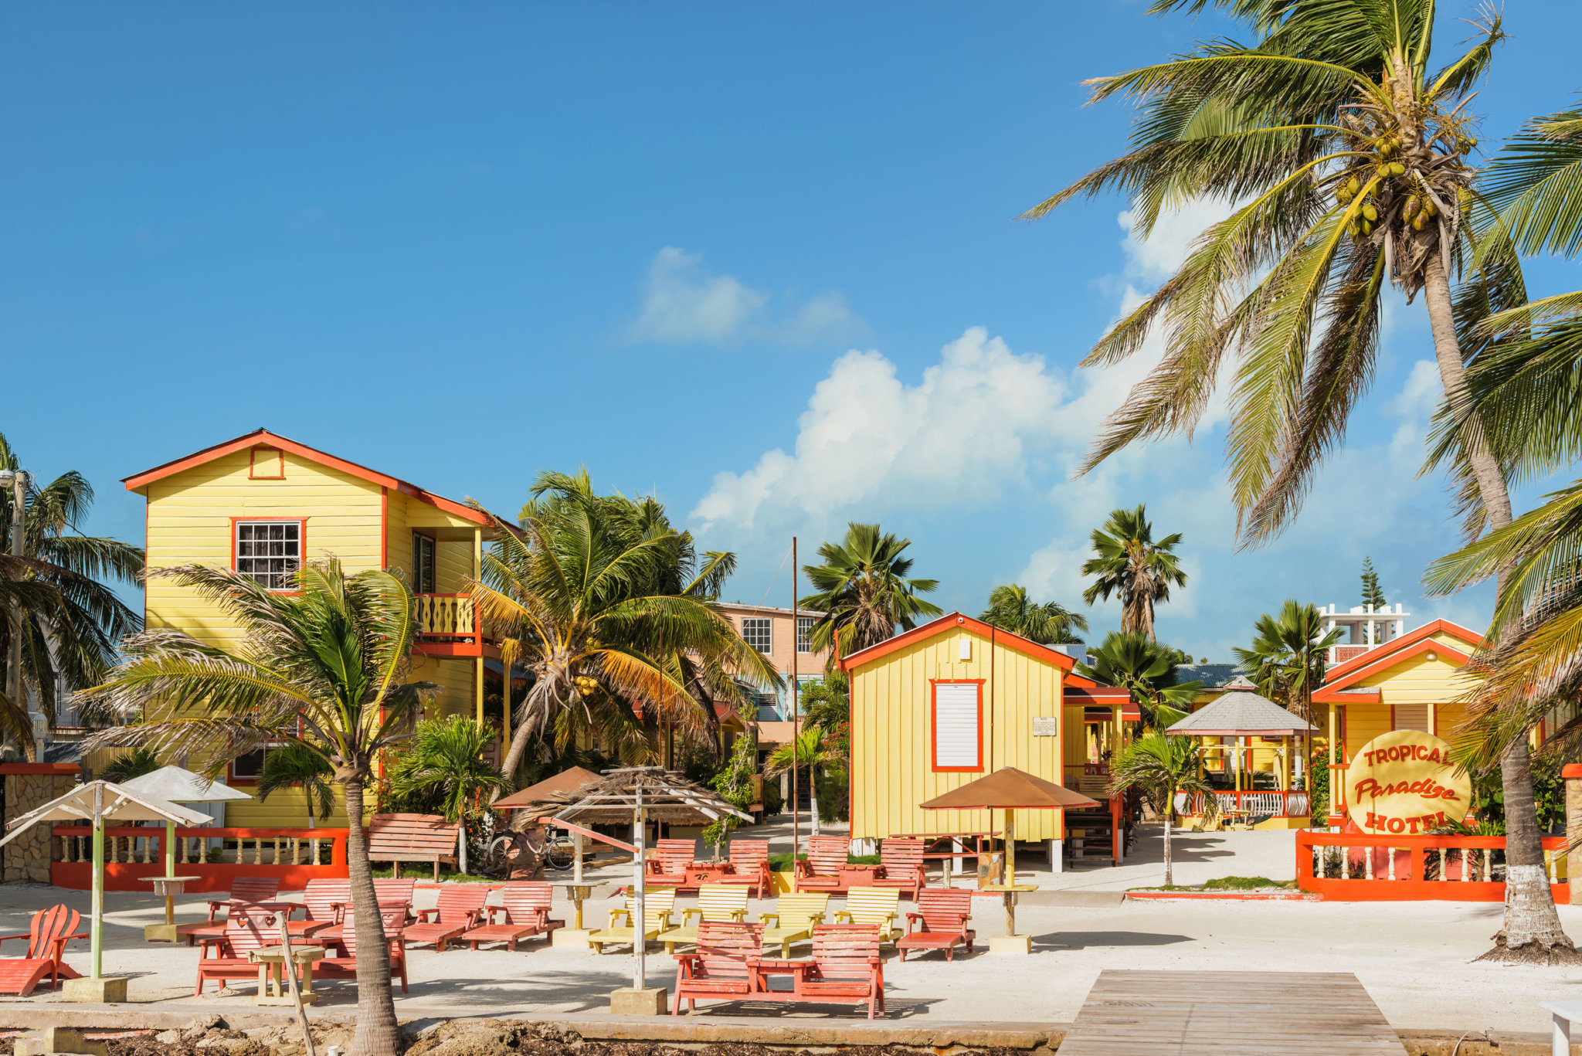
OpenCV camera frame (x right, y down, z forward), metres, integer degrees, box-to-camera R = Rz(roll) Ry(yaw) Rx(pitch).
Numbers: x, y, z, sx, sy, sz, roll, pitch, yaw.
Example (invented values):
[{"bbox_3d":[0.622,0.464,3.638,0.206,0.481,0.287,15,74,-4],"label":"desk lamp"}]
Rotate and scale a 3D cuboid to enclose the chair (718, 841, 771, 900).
[{"bbox_3d":[-0.675,4.977,32.000,0.680,0.900,0.820,-1,-6,13],"label":"chair"}]

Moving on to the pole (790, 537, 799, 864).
[{"bbox_3d":[0.057,2.865,33.281,0.080,5.450,0.080,0,-6,0],"label":"pole"}]

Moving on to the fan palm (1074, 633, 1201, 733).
[{"bbox_3d":[8.850,5.145,55.763,3.100,4.900,2.900,0,-5,0],"label":"fan palm"}]

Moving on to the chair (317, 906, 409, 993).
[{"bbox_3d":[-4.320,4.193,21.910,0.700,0.860,0.900,-1,-5,12],"label":"chair"}]

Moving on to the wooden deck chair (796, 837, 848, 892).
[{"bbox_3d":[0.458,4.926,31.900,0.680,0.920,0.820,-1,-6,13],"label":"wooden deck chair"}]

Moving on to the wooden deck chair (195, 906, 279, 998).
[{"bbox_3d":[-5.530,4.202,22.010,0.700,0.860,0.900,-1,-5,12],"label":"wooden deck chair"}]

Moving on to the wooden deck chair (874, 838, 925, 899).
[{"bbox_3d":[1.573,4.924,31.600,0.680,0.920,0.820,-1,-6,13],"label":"wooden deck chair"}]

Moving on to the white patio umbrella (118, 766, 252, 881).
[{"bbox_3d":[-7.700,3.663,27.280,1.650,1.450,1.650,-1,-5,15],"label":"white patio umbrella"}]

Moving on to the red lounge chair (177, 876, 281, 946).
[{"bbox_3d":[-6.400,4.431,25.281,0.720,0.720,1.850,-1,-6,11],"label":"red lounge chair"}]

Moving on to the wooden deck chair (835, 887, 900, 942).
[{"bbox_3d":[0.780,4.652,26.287,0.700,0.740,1.600,-1,-5,15],"label":"wooden deck chair"}]

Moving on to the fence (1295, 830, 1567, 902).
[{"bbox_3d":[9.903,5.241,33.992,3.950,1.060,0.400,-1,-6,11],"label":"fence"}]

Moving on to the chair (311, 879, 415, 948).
[{"bbox_3d":[-5.100,4.670,26.486,0.700,0.740,1.600,-1,-5,15],"label":"chair"}]

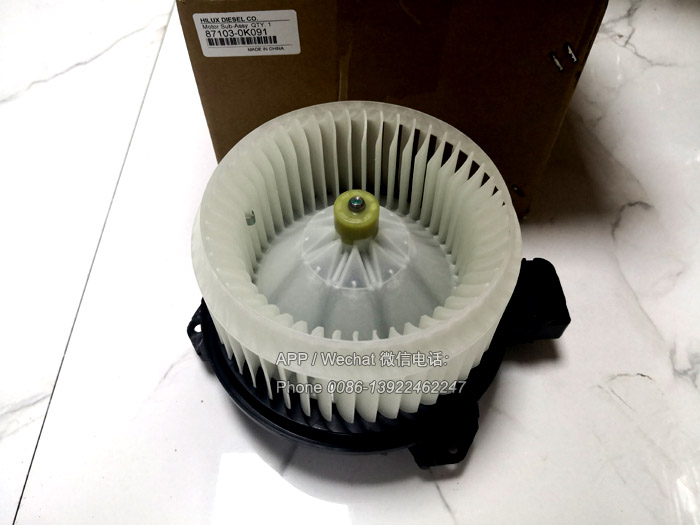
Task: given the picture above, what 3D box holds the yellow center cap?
[{"bbox_3d":[0.003,-0.022,0.255,0.021,0.014,0.021,0,54,0],"label":"yellow center cap"}]

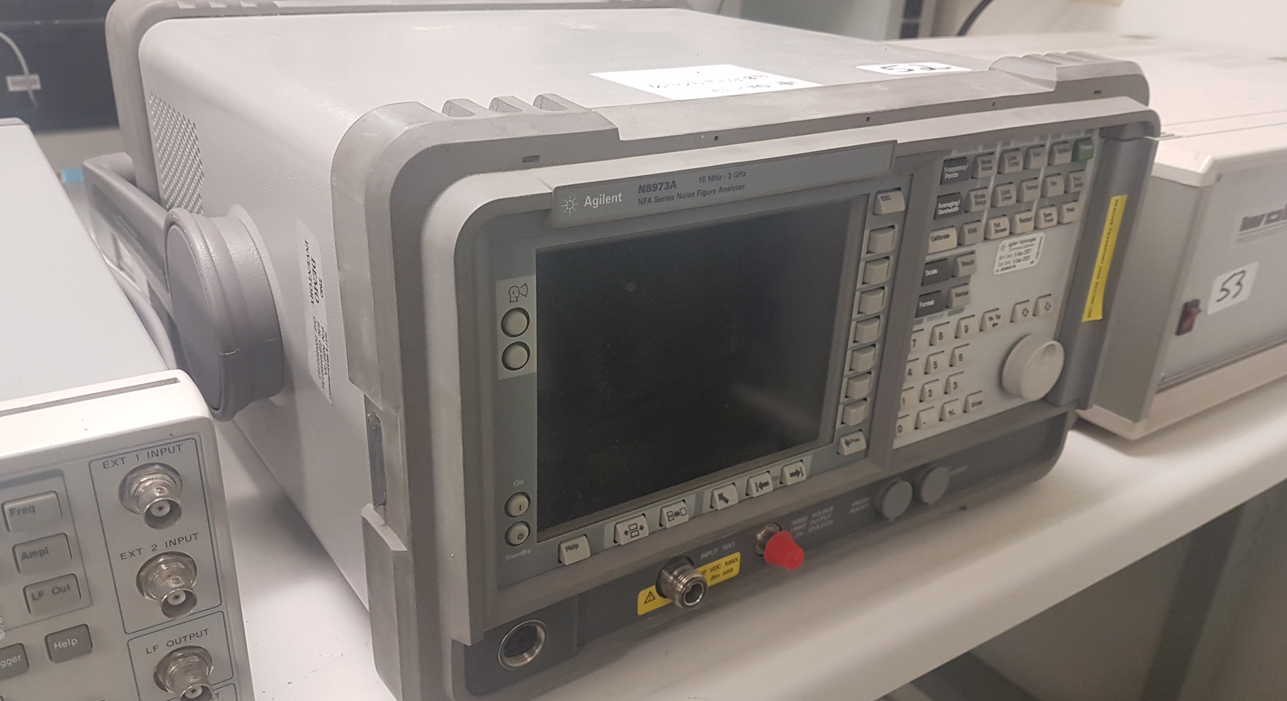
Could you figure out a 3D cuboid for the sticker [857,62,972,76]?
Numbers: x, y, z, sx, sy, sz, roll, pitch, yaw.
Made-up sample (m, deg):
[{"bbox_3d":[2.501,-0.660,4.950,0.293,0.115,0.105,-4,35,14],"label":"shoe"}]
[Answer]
[{"bbox_3d":[0.128,-0.133,0.455,0.050,0.001,0.025,-14,29,-31],"label":"sticker"}]

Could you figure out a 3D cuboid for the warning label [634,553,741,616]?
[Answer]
[{"bbox_3d":[0.020,0.099,0.411,0.054,0.013,0.001,-14,29,-31],"label":"warning label"}]

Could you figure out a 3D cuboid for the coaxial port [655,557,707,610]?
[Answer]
[{"bbox_3d":[0.017,0.097,0.399,0.018,0.018,0.015,-14,29,-31],"label":"coaxial port"}]

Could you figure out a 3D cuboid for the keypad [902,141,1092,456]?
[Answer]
[{"bbox_3d":[0.165,-0.025,0.438,0.109,0.138,0.015,-14,29,-31],"label":"keypad"}]

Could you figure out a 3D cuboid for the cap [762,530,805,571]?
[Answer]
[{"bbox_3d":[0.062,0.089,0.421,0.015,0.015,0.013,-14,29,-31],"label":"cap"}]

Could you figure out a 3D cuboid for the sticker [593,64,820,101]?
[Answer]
[{"bbox_3d":[0.026,-0.111,0.399,0.076,0.001,0.060,-14,29,-31],"label":"sticker"}]

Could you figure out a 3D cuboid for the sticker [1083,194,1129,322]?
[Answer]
[{"bbox_3d":[0.226,-0.044,0.474,0.009,0.066,0.001,-3,25,-11],"label":"sticker"}]

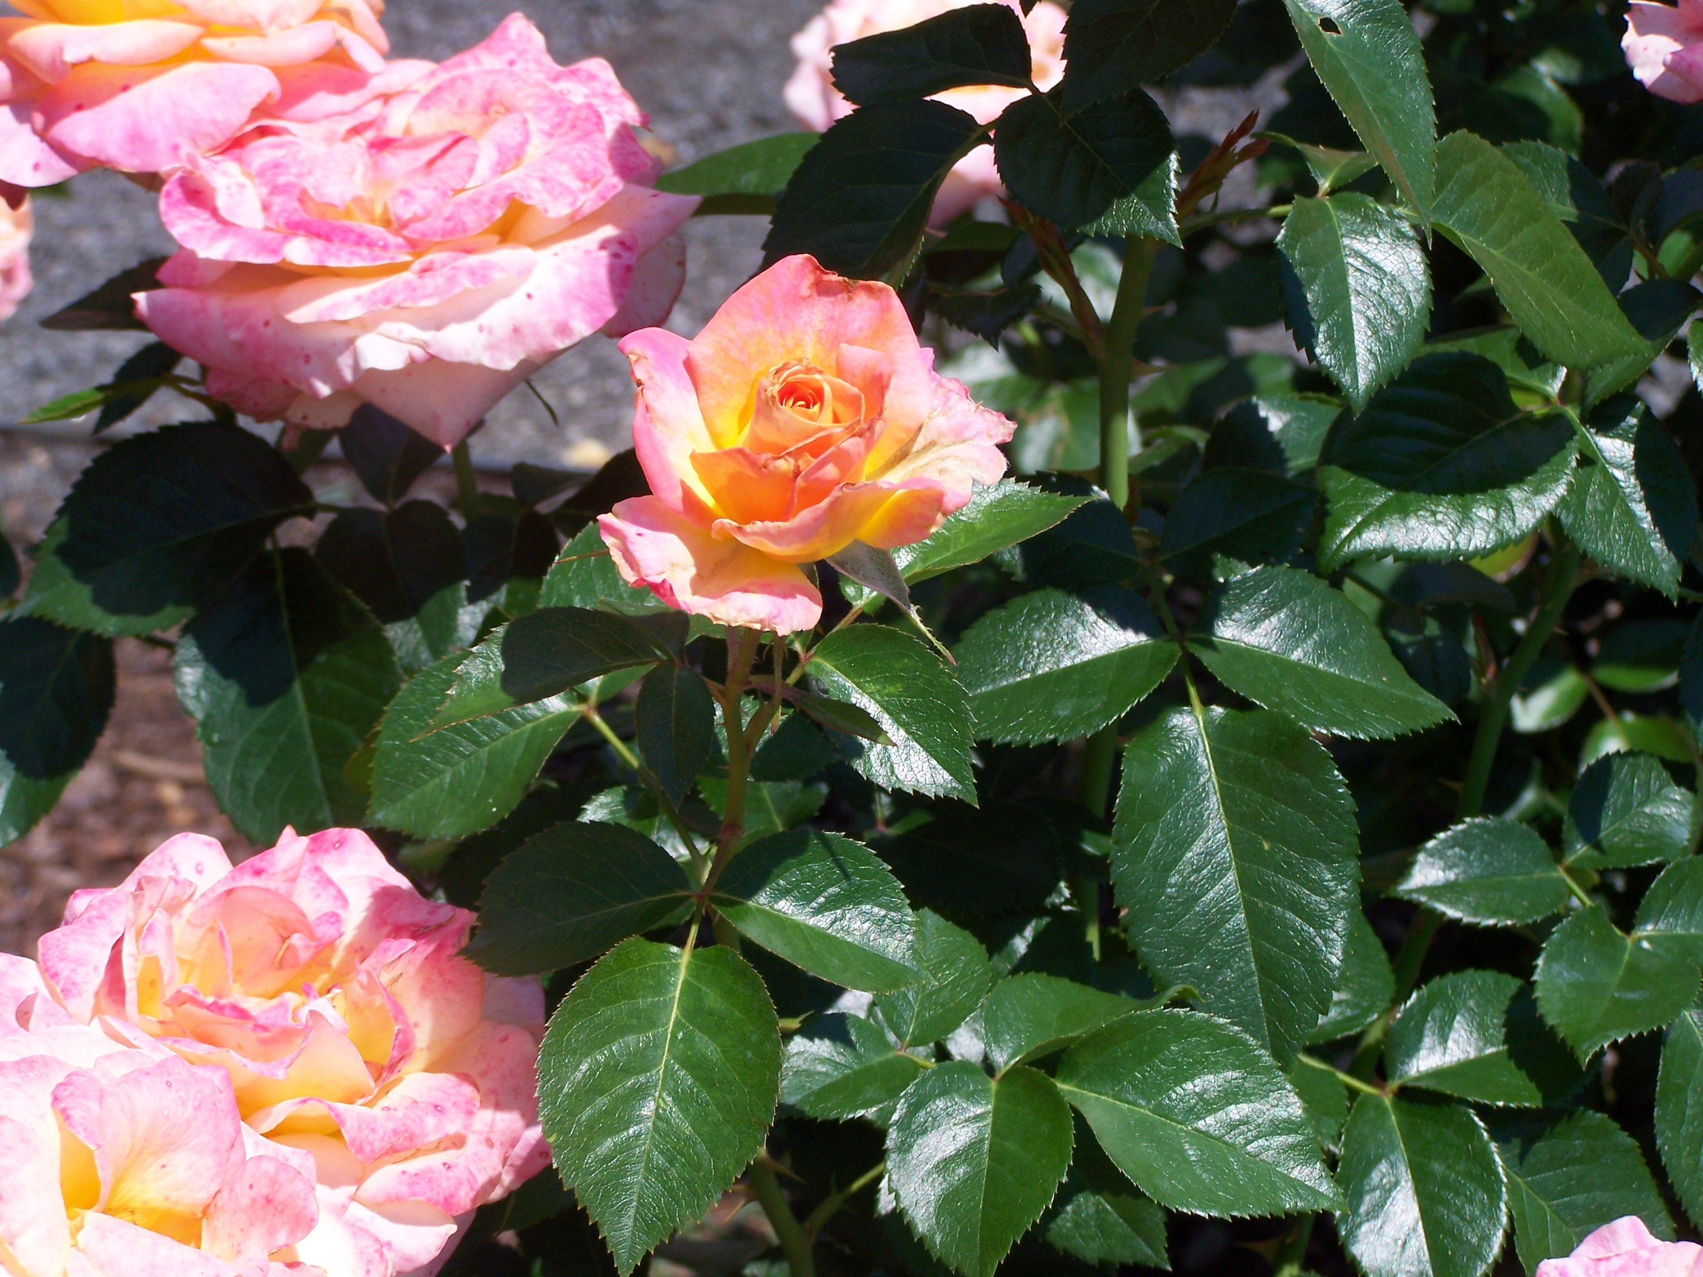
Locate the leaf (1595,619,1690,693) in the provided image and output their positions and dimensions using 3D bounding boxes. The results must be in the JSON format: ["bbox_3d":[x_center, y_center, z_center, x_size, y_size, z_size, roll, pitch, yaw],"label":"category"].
[{"bbox_3d":[0.217,0.004,1.422,0.031,0.009,0.022,-10,61,-13],"label":"leaf"}]

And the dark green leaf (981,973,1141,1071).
[{"bbox_3d":[0.044,0.075,1.050,0.041,0.010,0.024,-25,57,-26],"label":"dark green leaf"}]

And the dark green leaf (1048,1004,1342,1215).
[{"bbox_3d":[0.071,0.097,1.060,0.066,0.013,0.040,25,63,14],"label":"dark green leaf"}]

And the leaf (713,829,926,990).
[{"bbox_3d":[-0.004,0.053,1.030,0.045,0.011,0.032,22,53,9],"label":"leaf"}]

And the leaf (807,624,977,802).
[{"bbox_3d":[0.009,0.015,1.080,0.028,0.012,0.051,-40,63,-21],"label":"leaf"}]

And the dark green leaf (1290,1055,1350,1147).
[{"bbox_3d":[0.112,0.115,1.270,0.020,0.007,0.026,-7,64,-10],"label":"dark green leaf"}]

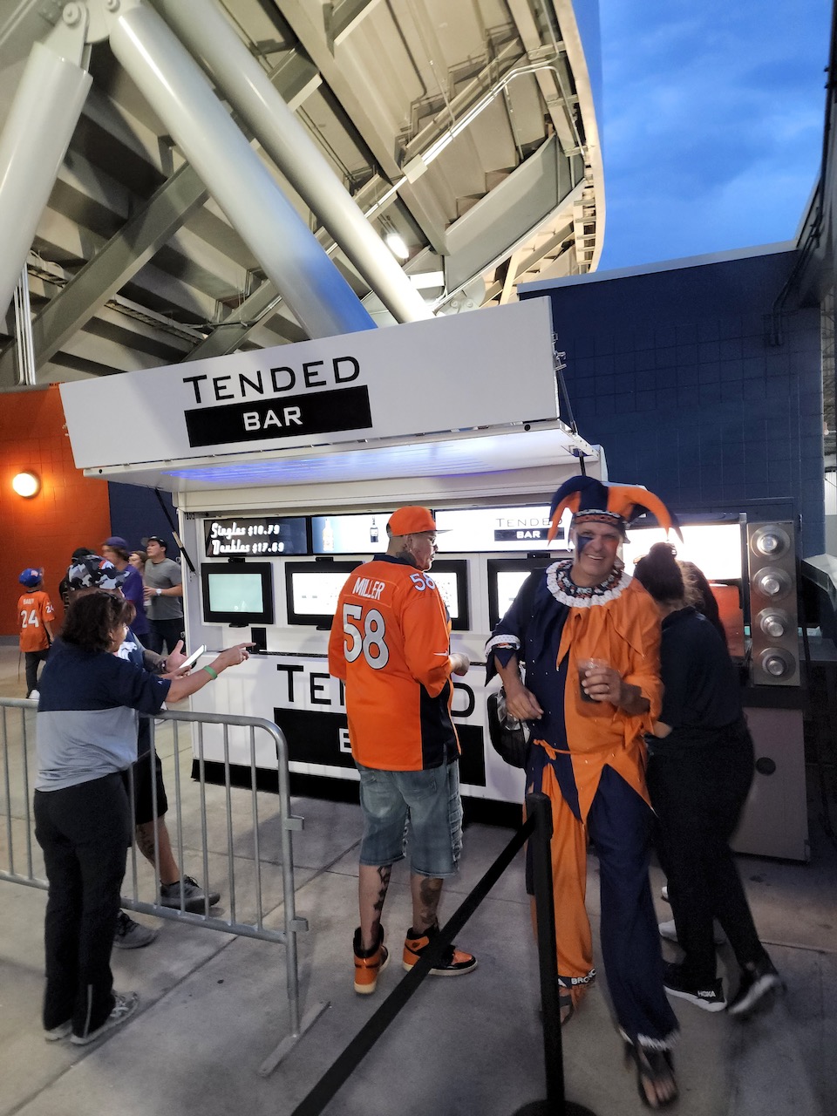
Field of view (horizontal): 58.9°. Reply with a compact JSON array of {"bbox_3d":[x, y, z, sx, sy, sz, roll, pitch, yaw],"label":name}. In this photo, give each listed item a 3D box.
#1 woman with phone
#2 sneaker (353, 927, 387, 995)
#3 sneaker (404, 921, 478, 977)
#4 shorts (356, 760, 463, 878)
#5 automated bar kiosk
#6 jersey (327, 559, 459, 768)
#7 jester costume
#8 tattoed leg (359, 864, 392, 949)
[{"bbox_3d":[-0.989,0.896,2.784,0.780,1.570,0.520,-3,2,-42],"label":"woman with phone"},{"bbox_3d":[-0.167,1.560,2.963,0.115,0.180,0.300,-2,2,15],"label":"sneaker"},{"bbox_3d":[0.094,1.550,2.983,0.305,0.180,0.115,-2,2,3],"label":"sneaker"},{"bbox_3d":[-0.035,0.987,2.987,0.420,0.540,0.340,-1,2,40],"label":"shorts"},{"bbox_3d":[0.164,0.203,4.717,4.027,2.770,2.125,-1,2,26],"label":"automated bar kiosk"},{"bbox_3d":[-0.100,0.419,2.982,0.580,0.860,0.400,-1,2,40],"label":"jersey"},{"bbox_3d":[0.563,0.660,2.459,0.640,1.840,0.500,-2,2,16],"label":"jester costume"},{"bbox_3d":[-0.187,1.360,2.907,0.115,0.350,0.125,3,2,20],"label":"tattoed leg"}]

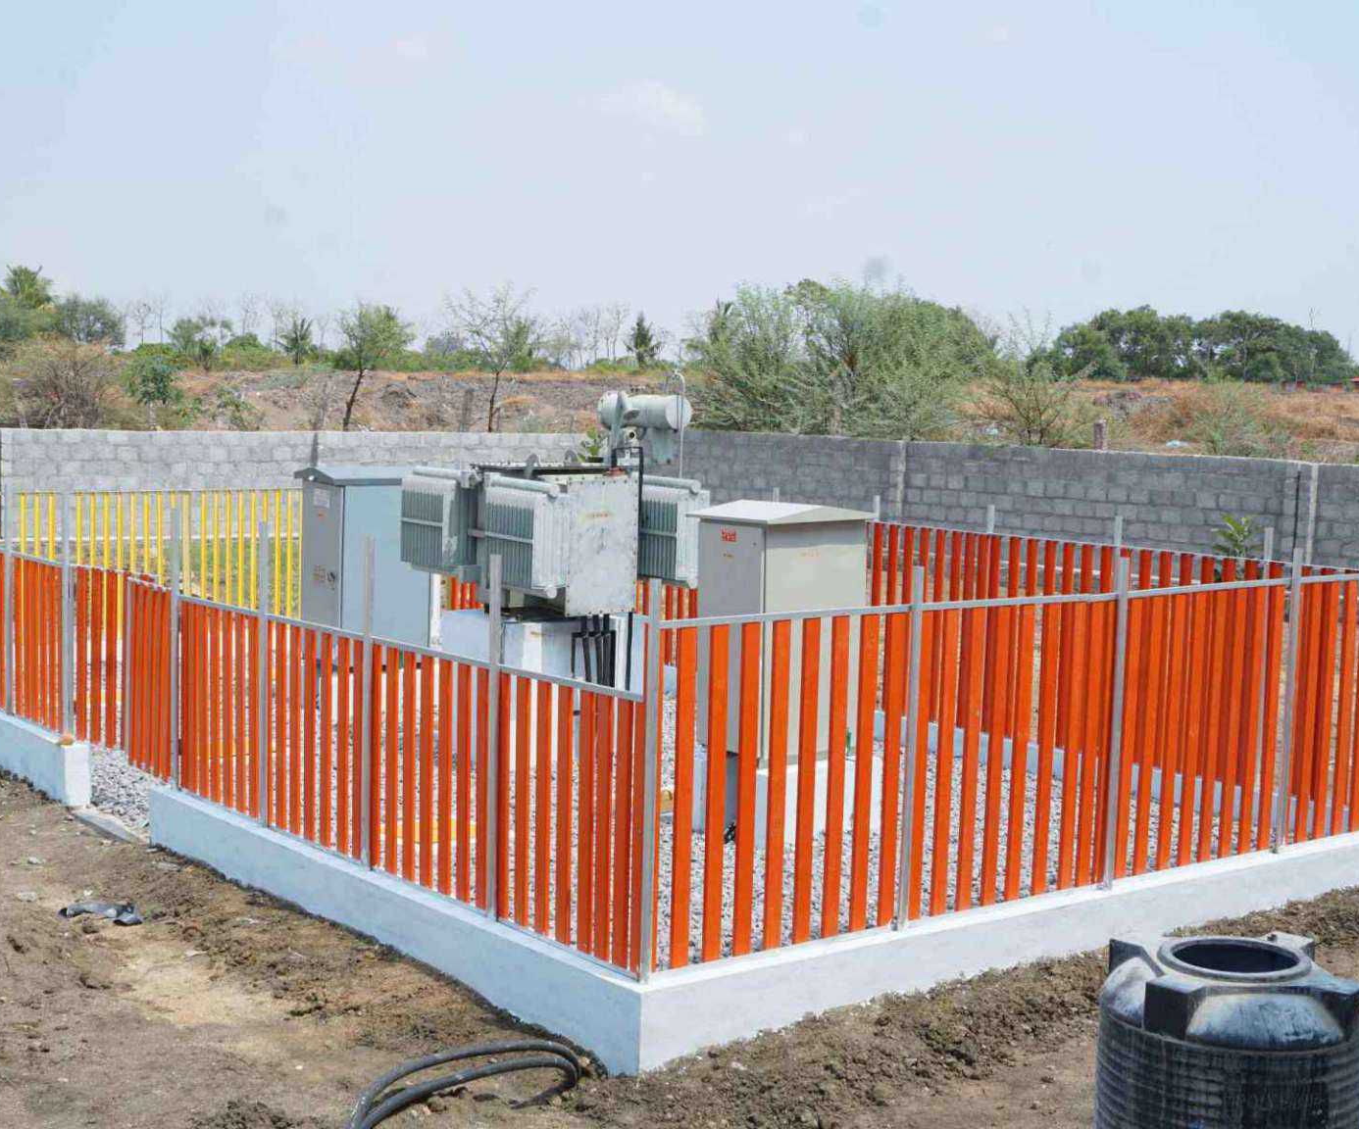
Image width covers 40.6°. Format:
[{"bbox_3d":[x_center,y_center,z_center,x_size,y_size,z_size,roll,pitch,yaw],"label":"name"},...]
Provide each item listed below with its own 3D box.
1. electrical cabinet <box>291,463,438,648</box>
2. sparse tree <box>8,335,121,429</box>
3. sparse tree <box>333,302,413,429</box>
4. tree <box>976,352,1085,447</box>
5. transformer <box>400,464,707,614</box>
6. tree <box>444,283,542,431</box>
[{"bbox_3d":[-2.288,0.003,13.427,0.738,1.487,0.669,-3,7,-38],"label":"electrical cabinet"},{"bbox_3d":[-13.400,-3.781,40.000,2.453,2.367,2.453,1,6,0],"label":"sparse tree"},{"bbox_3d":[-7.513,-4.708,45.000,1.948,3.442,1.948,1,6,0],"label":"sparse tree"},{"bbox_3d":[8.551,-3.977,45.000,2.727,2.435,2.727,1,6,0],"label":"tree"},{"bbox_3d":[-0.869,-0.194,12.095,1.294,0.937,1.884,-2,7,-34],"label":"transformer"},{"bbox_3d":[-4.560,-4.951,45.000,2.403,3.929,2.403,1,6,0],"label":"tree"}]

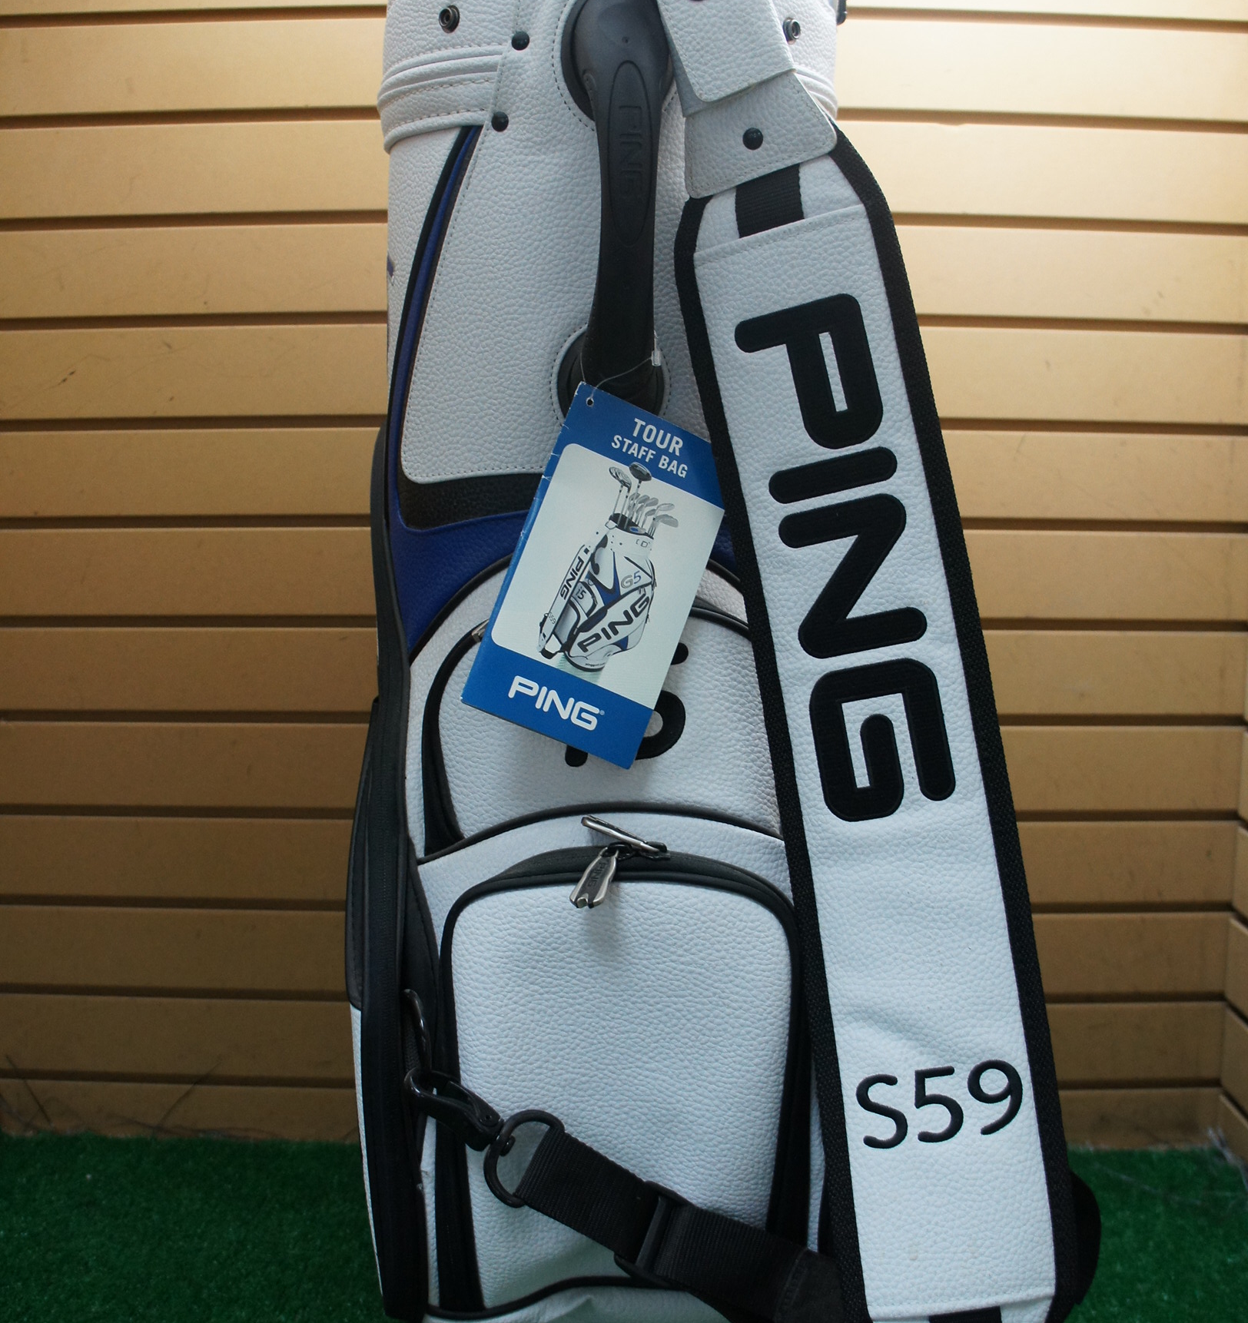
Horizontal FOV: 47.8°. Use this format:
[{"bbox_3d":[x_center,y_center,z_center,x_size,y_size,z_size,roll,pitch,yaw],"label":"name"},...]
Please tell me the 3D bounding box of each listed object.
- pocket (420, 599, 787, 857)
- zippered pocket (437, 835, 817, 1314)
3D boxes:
[{"bbox_3d":[-0.003,0.029,0.726,0.195,0.145,0.075,0,8,0],"label":"pocket"},{"bbox_3d":[-0.002,0.219,0.738,0.195,0.265,0.090,0,8,0],"label":"zippered pocket"}]

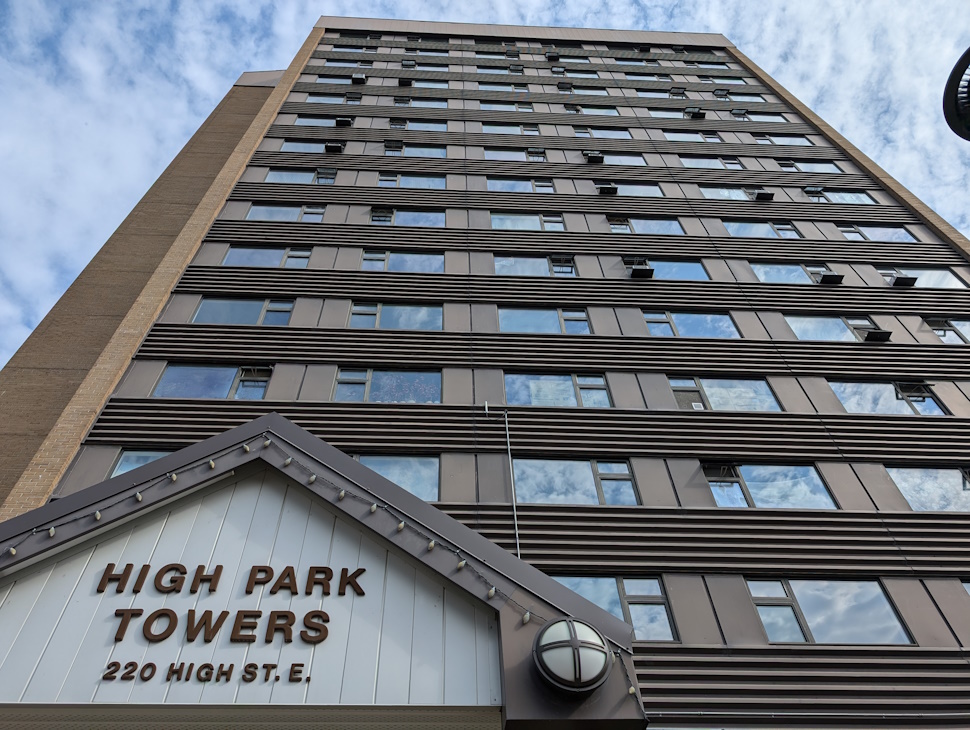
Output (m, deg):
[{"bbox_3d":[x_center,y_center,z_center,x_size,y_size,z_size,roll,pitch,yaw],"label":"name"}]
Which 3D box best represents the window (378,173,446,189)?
[{"bbox_3d":[-2.463,-6.178,22.715,2.297,1.162,0.120,1,-51,-4],"label":"window"}]

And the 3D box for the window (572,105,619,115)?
[{"bbox_3d":[4.736,-11.017,29.357,2.218,1.162,0.120,1,-51,-4],"label":"window"}]

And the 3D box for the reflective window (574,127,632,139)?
[{"bbox_3d":[4.829,-9.537,27.790,2.310,1.130,0.100,1,-51,-4],"label":"reflective window"}]

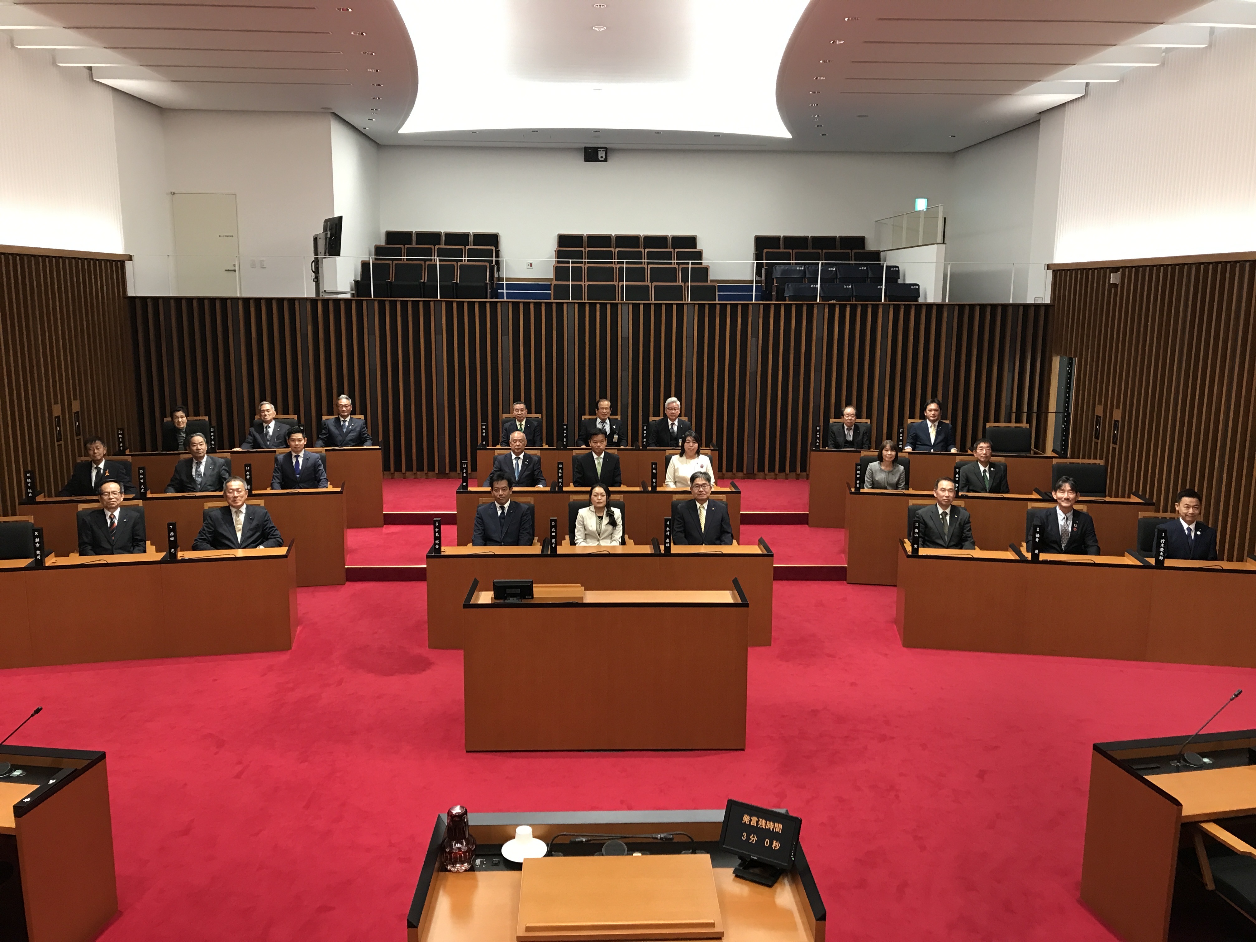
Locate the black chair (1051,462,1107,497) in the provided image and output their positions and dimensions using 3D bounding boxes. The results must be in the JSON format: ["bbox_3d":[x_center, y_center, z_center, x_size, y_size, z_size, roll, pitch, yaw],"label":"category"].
[{"bbox_3d":[4.546,0.435,10.144,0.580,1.000,0.600,2,9,10],"label":"black chair"}]

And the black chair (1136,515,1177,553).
[{"bbox_3d":[4.720,0.928,8.784,0.592,1.002,0.592,3,10,14],"label":"black chair"}]

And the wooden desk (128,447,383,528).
[{"bbox_3d":[-4.247,0.198,11.630,2.802,0.925,0.579,-2,9,-13],"label":"wooden desk"}]

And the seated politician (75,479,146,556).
[{"bbox_3d":[-4.181,0.731,8.190,0.540,1.260,0.750,-2,9,-12],"label":"seated politician"}]

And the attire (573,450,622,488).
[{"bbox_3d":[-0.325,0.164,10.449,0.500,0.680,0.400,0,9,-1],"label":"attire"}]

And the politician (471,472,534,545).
[{"bbox_3d":[-1.085,0.689,8.755,0.538,1.291,0.760,0,9,-2],"label":"politician"}]

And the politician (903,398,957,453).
[{"bbox_3d":[3.615,-0.174,12.133,0.620,1.333,0.760,2,9,9],"label":"politician"}]

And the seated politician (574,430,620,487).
[{"bbox_3d":[-0.321,0.245,10.300,0.520,1.280,0.750,0,9,-1],"label":"seated politician"}]

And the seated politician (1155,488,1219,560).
[{"bbox_3d":[4.615,0.806,8.342,0.500,1.250,0.760,2,9,12],"label":"seated politician"}]

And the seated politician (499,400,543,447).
[{"bbox_3d":[-1.325,-0.214,12.529,0.534,1.272,0.796,0,10,-2],"label":"seated politician"}]

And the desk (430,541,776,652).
[{"bbox_3d":[-0.225,1.000,8.469,2.770,0.776,0.609,0,9,-2],"label":"desk"}]

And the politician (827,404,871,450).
[{"bbox_3d":[2.737,-0.176,12.624,0.528,1.239,0.796,2,10,10],"label":"politician"}]

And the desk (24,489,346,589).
[{"bbox_3d":[-4.161,0.653,9.793,2.769,0.919,0.579,-2,9,-13],"label":"desk"}]

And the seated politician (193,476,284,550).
[{"bbox_3d":[-3.297,0.730,8.611,0.725,1.304,0.796,-2,10,-16],"label":"seated politician"}]

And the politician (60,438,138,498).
[{"bbox_3d":[-5.176,0.334,9.881,0.620,1.275,0.760,-2,10,-15],"label":"politician"}]

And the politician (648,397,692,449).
[{"bbox_3d":[0.516,-0.198,12.072,0.520,1.290,0.750,0,9,-1],"label":"politician"}]

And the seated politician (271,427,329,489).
[{"bbox_3d":[-3.386,0.241,10.499,0.555,1.327,0.796,-2,10,-15],"label":"seated politician"}]

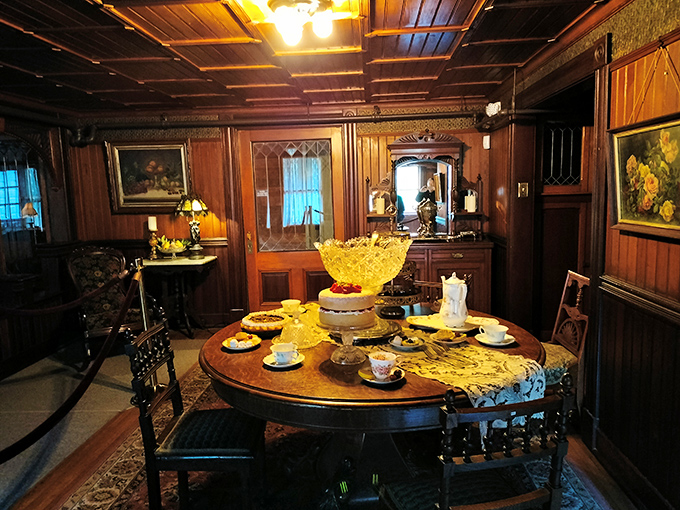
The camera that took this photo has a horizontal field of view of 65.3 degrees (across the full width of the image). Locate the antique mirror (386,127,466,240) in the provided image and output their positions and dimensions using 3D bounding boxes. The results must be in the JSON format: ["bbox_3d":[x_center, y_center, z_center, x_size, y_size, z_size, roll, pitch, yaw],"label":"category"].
[{"bbox_3d":[0.793,-0.664,4.936,0.710,1.000,0.180,-1,7,4],"label":"antique mirror"}]

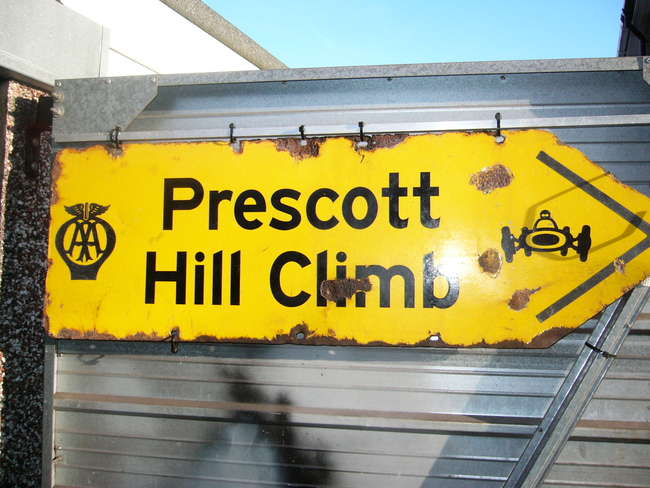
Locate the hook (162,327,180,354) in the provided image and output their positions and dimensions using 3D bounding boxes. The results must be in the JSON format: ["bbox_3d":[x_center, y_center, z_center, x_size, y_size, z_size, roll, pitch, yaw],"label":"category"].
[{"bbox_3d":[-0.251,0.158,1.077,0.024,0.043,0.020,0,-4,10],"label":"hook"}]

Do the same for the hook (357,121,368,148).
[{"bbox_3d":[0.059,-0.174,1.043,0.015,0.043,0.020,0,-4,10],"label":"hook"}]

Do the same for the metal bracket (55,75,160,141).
[{"bbox_3d":[-0.381,-0.234,1.141,0.196,0.107,0.015,0,-4,10],"label":"metal bracket"}]

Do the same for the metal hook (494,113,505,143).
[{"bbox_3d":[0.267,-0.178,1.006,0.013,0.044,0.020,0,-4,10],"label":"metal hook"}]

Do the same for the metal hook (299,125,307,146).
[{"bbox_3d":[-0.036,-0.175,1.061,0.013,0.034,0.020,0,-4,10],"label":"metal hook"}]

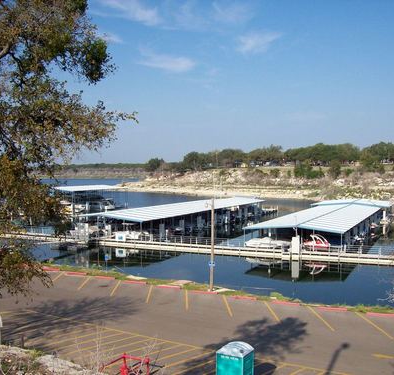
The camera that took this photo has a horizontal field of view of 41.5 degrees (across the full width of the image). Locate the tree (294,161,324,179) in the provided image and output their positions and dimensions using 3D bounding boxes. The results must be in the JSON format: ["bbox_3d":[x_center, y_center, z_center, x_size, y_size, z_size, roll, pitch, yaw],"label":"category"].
[{"bbox_3d":[54.464,-8.792,254.000,14.214,8.792,11.371,0,2,0],"label":"tree"}]

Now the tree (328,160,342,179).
[{"bbox_3d":[67.163,-8.670,254.000,6.633,9.037,6.633,0,2,0],"label":"tree"}]

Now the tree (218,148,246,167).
[{"bbox_3d":[19.240,-16.452,290.000,15.147,10.596,12.875,0,2,0],"label":"tree"}]

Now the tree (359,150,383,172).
[{"bbox_3d":[86.243,-12.850,257.000,11.506,10.873,10.355,0,2,0],"label":"tree"}]

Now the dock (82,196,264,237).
[{"bbox_3d":[-0.969,6.102,128.335,15.200,4.600,71.000,1,2,25],"label":"dock"}]

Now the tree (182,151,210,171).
[{"bbox_3d":[-0.854,-15.369,296.000,15.460,11.385,13.141,0,2,0],"label":"tree"}]

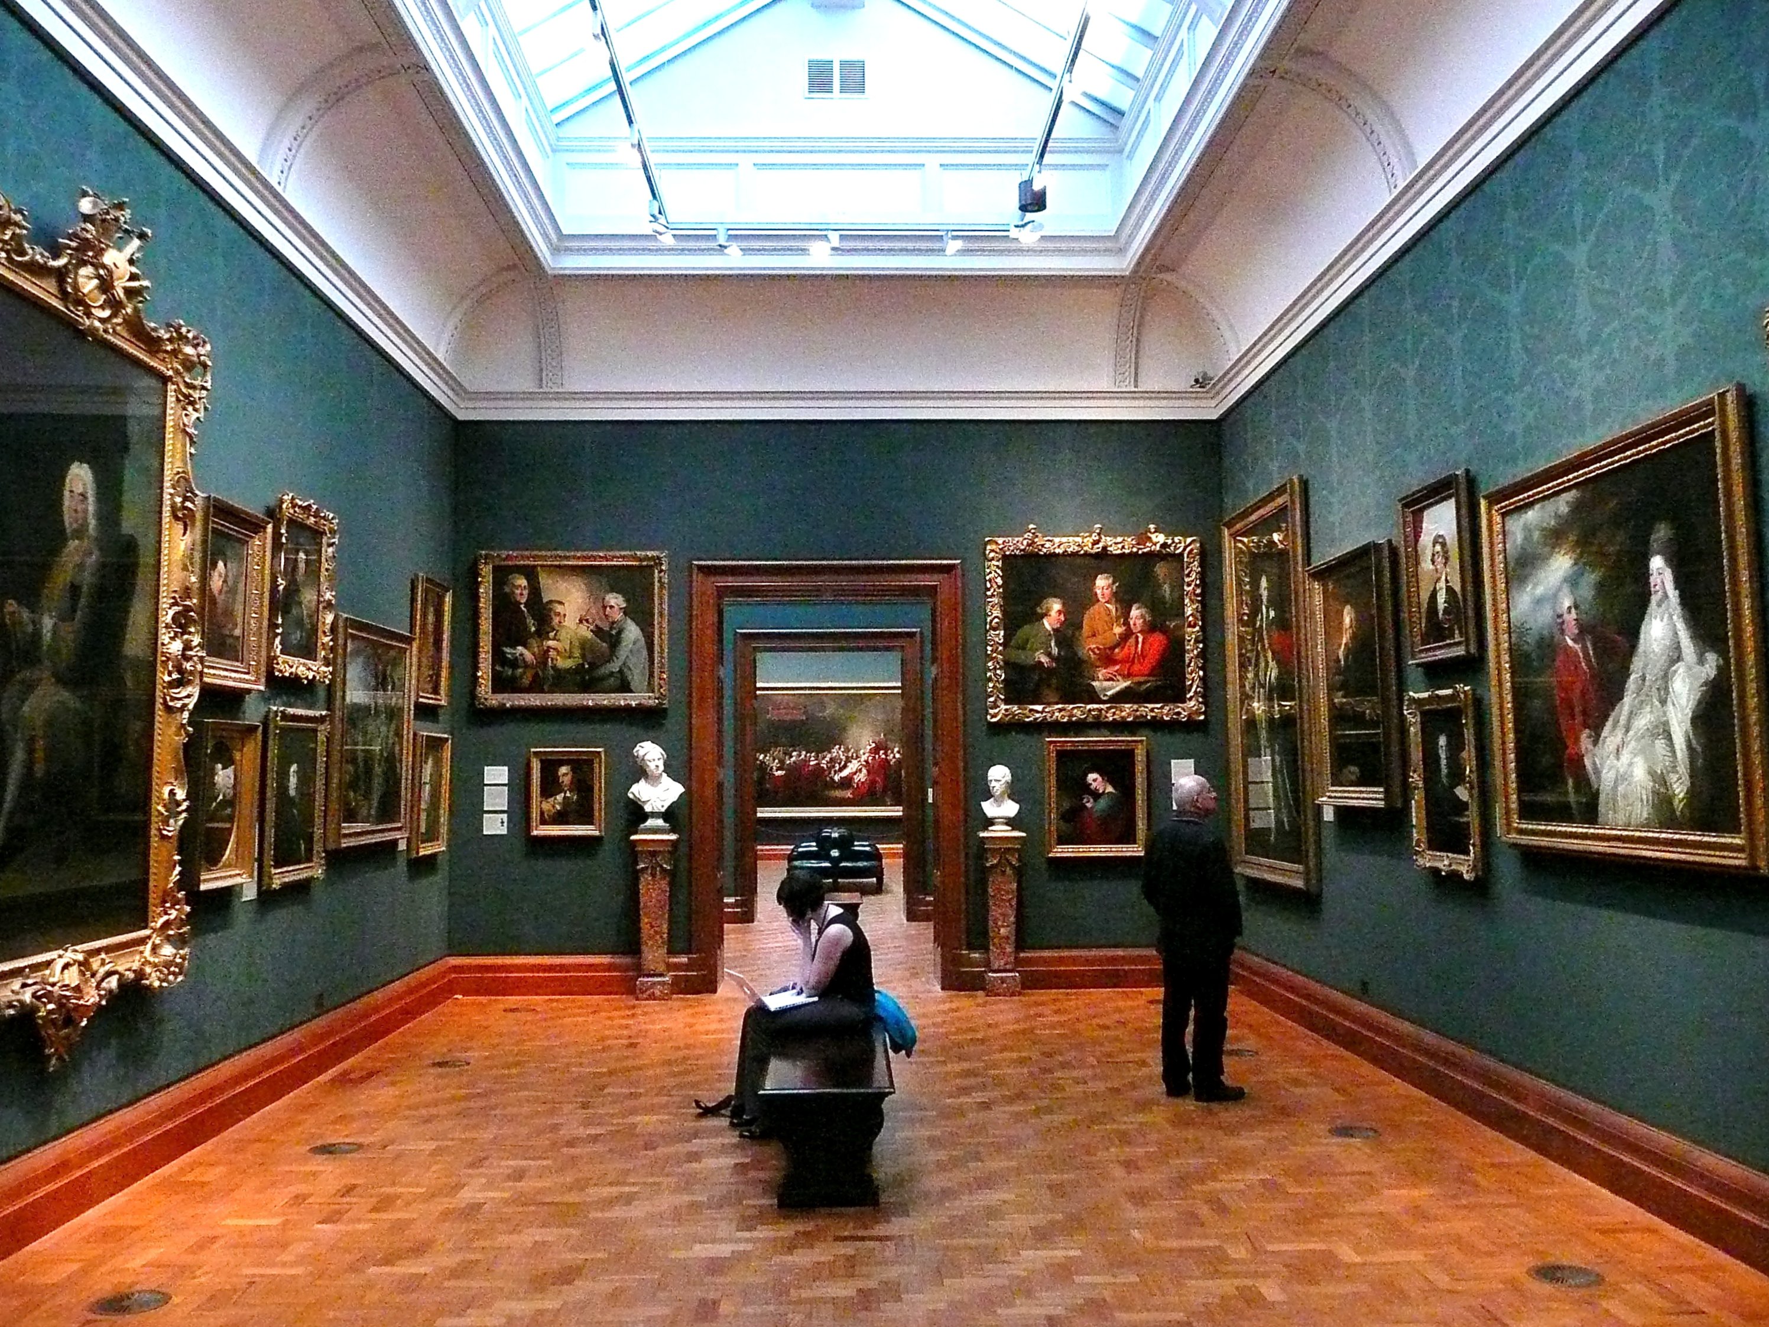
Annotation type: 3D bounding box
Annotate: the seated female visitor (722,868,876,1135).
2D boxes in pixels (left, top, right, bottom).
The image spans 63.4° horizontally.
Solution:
[{"bbox_3d":[-0.405,1.575,6.758,0.700,1.210,0.470,0,-4,-2],"label":"seated female visitor"}]

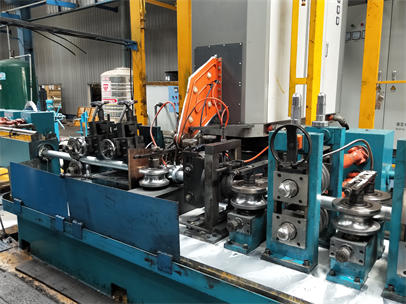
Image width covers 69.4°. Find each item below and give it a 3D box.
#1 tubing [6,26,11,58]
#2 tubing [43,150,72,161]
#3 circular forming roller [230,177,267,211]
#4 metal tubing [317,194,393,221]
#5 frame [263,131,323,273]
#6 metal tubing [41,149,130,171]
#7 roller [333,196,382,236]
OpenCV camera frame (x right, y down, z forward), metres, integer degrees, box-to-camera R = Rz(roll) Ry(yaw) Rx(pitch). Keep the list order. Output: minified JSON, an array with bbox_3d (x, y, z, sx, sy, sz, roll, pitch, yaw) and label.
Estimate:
[{"bbox_3d":[-5.684,-3.205,8.589,0.045,0.888,0.045,6,11,35],"label":"tubing"},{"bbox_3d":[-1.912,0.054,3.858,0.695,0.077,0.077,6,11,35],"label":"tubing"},{"bbox_3d":[0.328,0.308,2.116,0.252,0.147,0.252,-1,9,0],"label":"circular forming roller"},{"bbox_3d":[0.940,0.345,1.843,0.435,0.077,0.077,6,11,35],"label":"metal tubing"},{"bbox_3d":[0.544,0.298,1.827,0.314,0.830,0.140,6,11,35],"label":"frame"},{"bbox_3d":[-1.486,0.098,3.557,1.742,0.077,0.077,6,11,35],"label":"metal tubing"},{"bbox_3d":[0.895,0.366,1.713,0.254,0.147,0.254,6,11,35],"label":"roller"}]

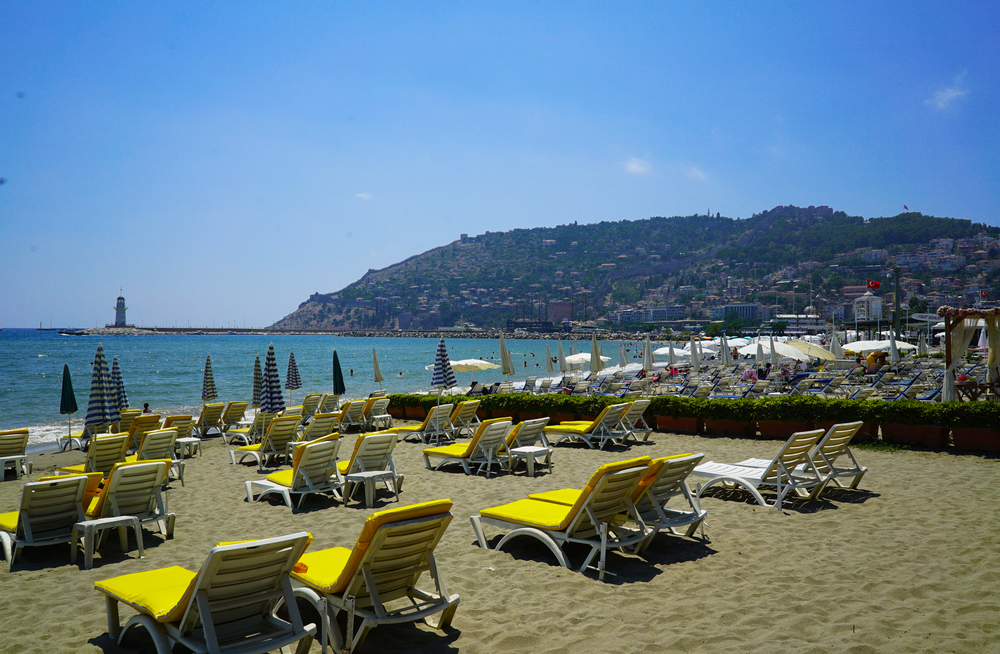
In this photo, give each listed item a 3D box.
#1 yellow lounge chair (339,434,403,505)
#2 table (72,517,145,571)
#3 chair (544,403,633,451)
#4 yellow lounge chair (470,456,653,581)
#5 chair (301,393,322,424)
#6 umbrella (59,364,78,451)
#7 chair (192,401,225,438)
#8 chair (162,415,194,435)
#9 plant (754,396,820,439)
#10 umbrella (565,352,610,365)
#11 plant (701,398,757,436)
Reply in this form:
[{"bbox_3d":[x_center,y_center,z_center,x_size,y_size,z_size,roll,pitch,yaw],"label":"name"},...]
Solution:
[{"bbox_3d":[-2.159,1.986,11.580,0.704,0.895,1.809,-1,-3,-36],"label":"yellow lounge chair"},{"bbox_3d":[-3.770,2.054,7.496,0.420,0.410,0.490,0,0,44],"label":"table"},{"bbox_3d":[1.645,1.839,14.801,0.690,0.836,1.694,0,0,-44],"label":"chair"},{"bbox_3d":[0.540,1.635,7.178,0.714,0.877,1.775,-1,-3,-39],"label":"yellow lounge chair"},{"bbox_3d":[-6.981,2.987,28.212,0.700,0.910,1.800,0,-4,-39],"label":"chair"},{"bbox_3d":[-10.535,1.956,19.000,0.440,2.130,0.440,0,0,0],"label":"umbrella"},{"bbox_3d":[-8.414,2.598,22.081,1.702,0.849,0.690,0,0,45],"label":"chair"},{"bbox_3d":[-7.986,2.631,18.977,0.700,0.910,1.800,0,-4,-42],"label":"chair"},{"bbox_3d":[5.490,1.729,14.857,0.500,0.810,1.120,0,0,-33],"label":"plant"},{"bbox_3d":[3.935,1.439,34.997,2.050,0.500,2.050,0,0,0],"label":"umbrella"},{"bbox_3d":[4.460,1.710,15.100,1.030,0.760,0.500,0,0,41],"label":"plant"}]

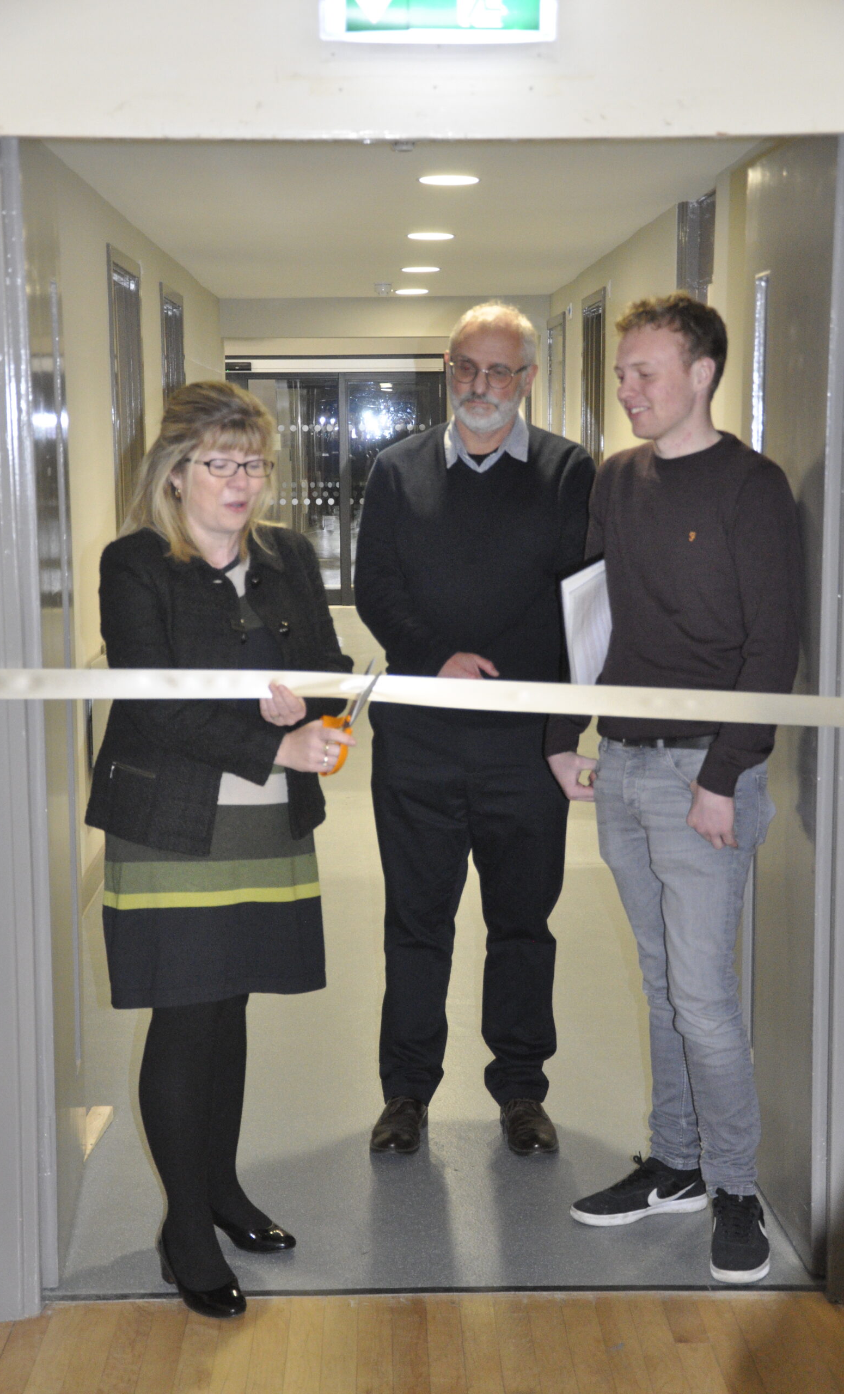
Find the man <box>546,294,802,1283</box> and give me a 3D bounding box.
[{"bbox_3d":[0.482,0.151,3.799,0.510,1.800,0.420,6,10,40],"label":"man"}]

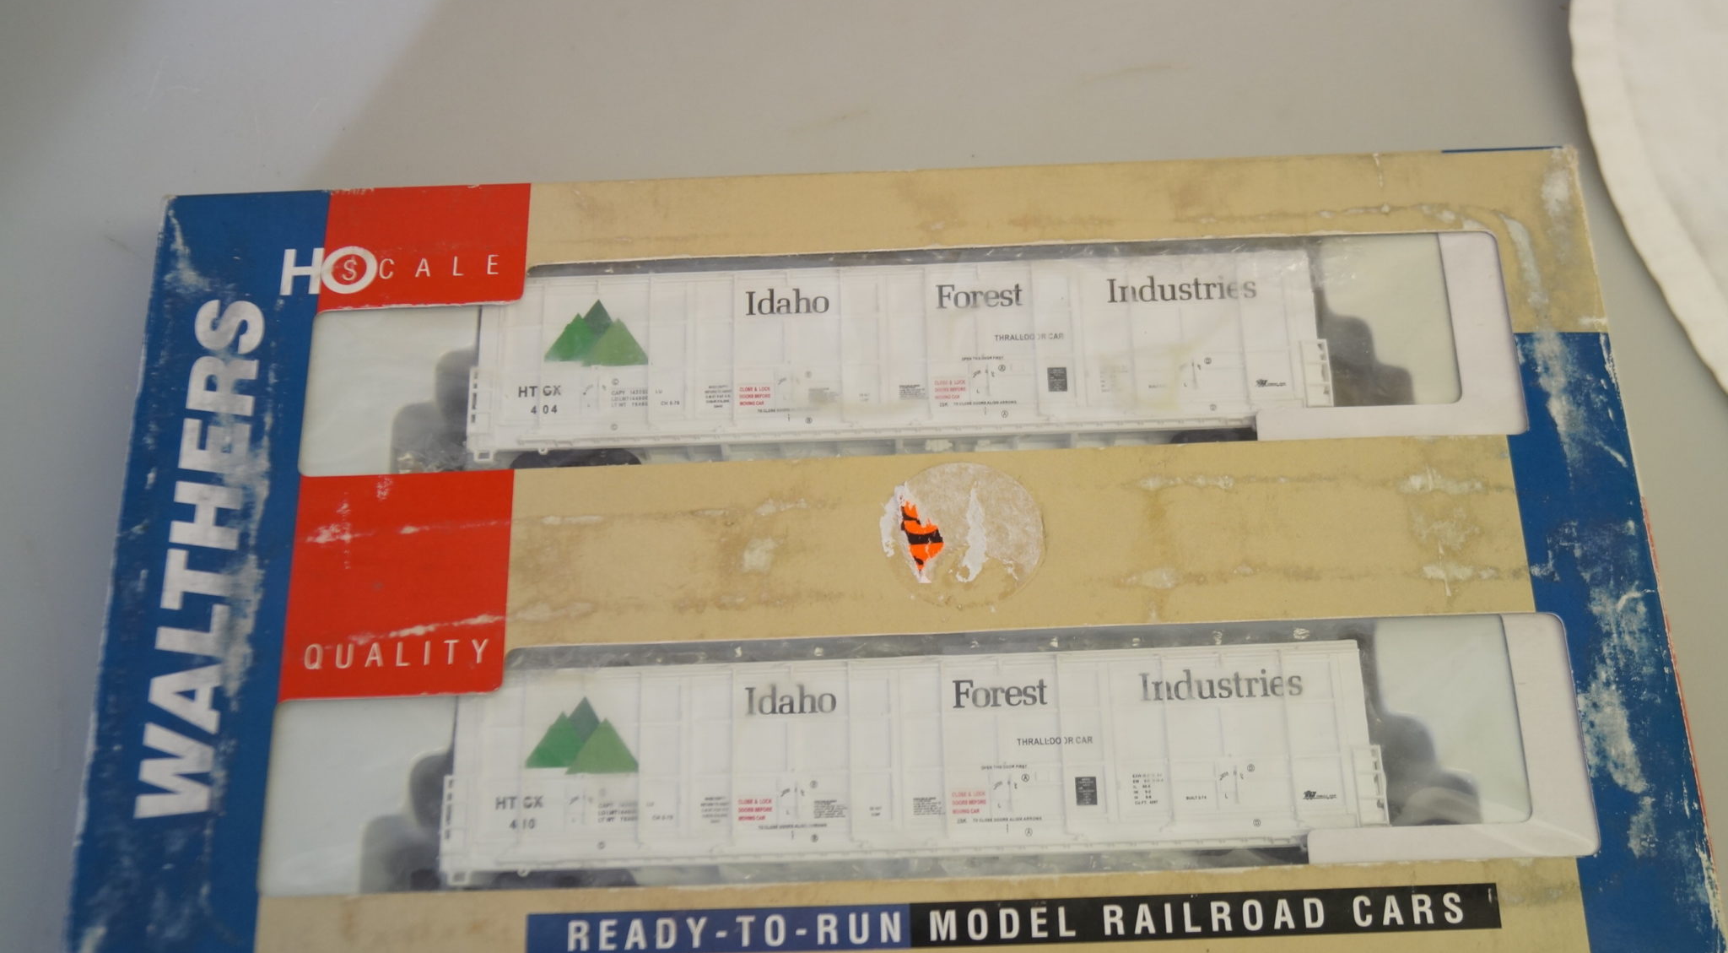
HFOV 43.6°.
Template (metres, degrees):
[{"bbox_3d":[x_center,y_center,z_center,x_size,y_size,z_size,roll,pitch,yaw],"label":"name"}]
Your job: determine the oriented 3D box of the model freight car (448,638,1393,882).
[{"bbox_3d":[0.010,0.067,0.447,0.200,0.037,0.054,-2,66,1],"label":"model freight car"}]

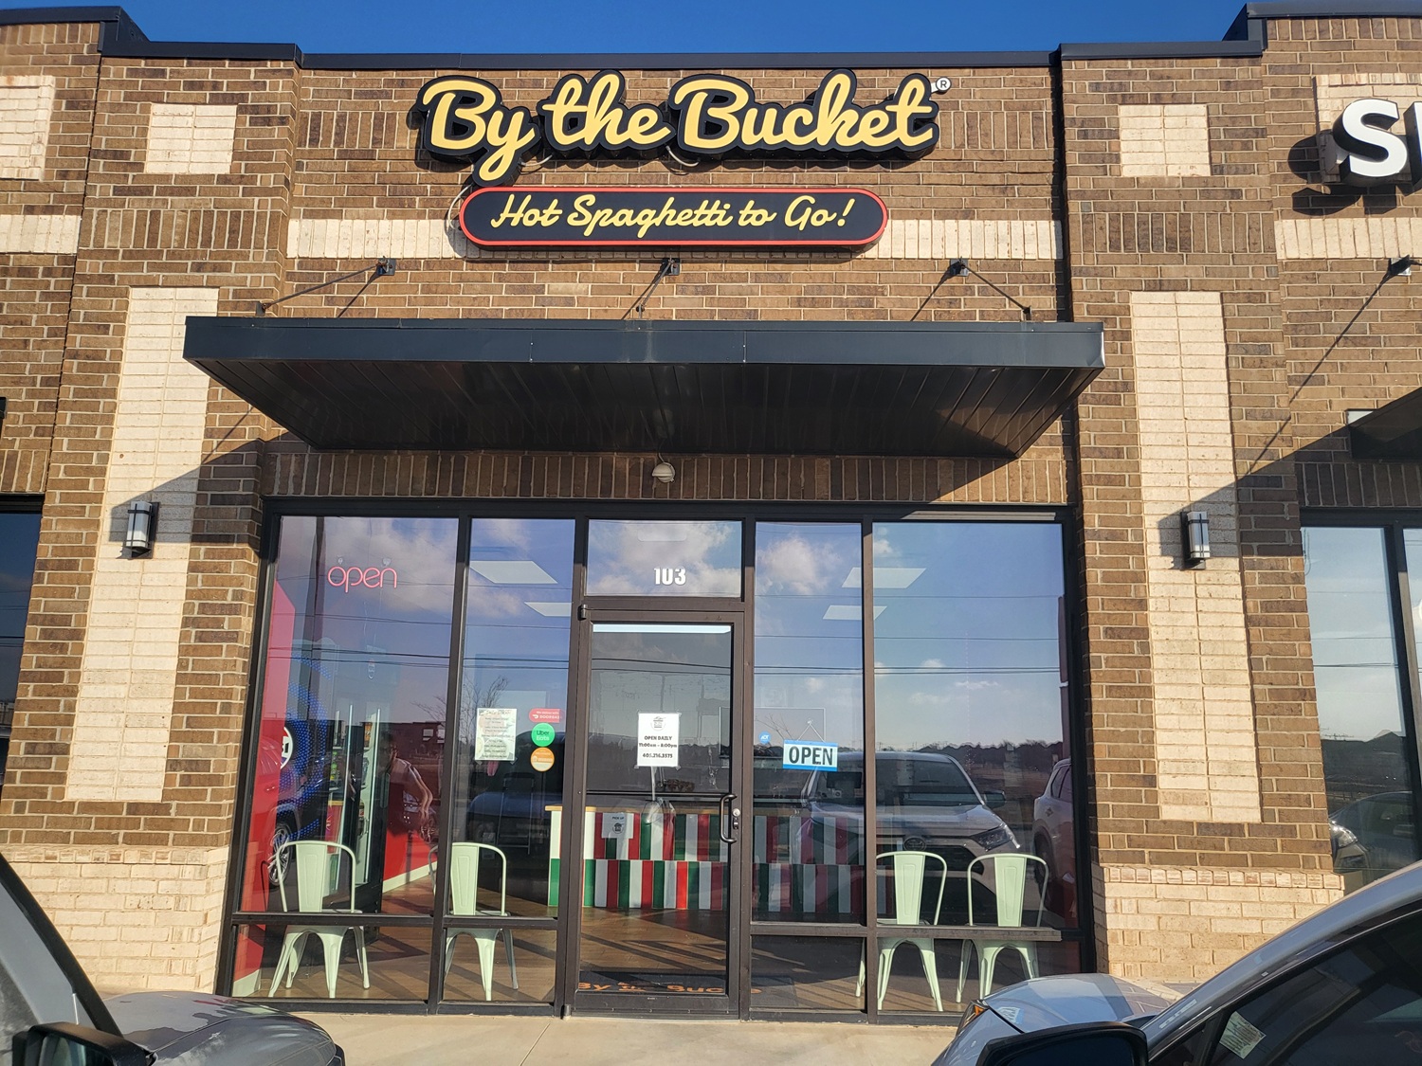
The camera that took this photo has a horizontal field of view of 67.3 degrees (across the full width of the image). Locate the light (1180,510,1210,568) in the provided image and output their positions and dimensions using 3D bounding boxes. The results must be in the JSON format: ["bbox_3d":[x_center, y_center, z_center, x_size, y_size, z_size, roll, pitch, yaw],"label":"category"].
[{"bbox_3d":[2.550,0.032,5.618,0.113,0.313,0.140,1,-11,2],"label":"light"}]

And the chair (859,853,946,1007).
[{"bbox_3d":[1.084,2.224,6.045,0.450,0.850,0.460,1,-11,-1],"label":"chair"}]

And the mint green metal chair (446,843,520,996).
[{"bbox_3d":[-1.359,2.195,6.104,0.450,0.850,0.460,1,-11,2],"label":"mint green metal chair"}]

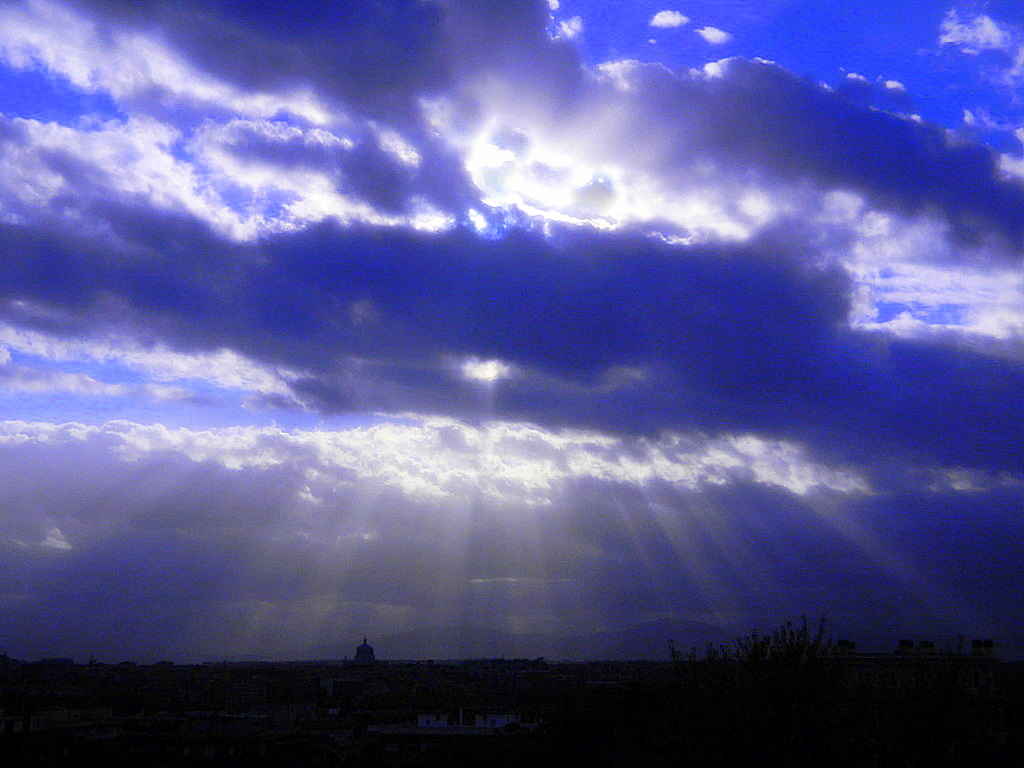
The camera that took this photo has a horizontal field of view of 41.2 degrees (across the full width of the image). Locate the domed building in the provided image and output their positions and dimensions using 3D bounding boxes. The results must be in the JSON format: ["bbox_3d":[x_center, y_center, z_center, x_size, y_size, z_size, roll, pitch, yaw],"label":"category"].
[{"bbox_3d":[-156.103,284.502,1450.000,23.500,31.000,23.500,1,-11,-6],"label":"domed building"}]

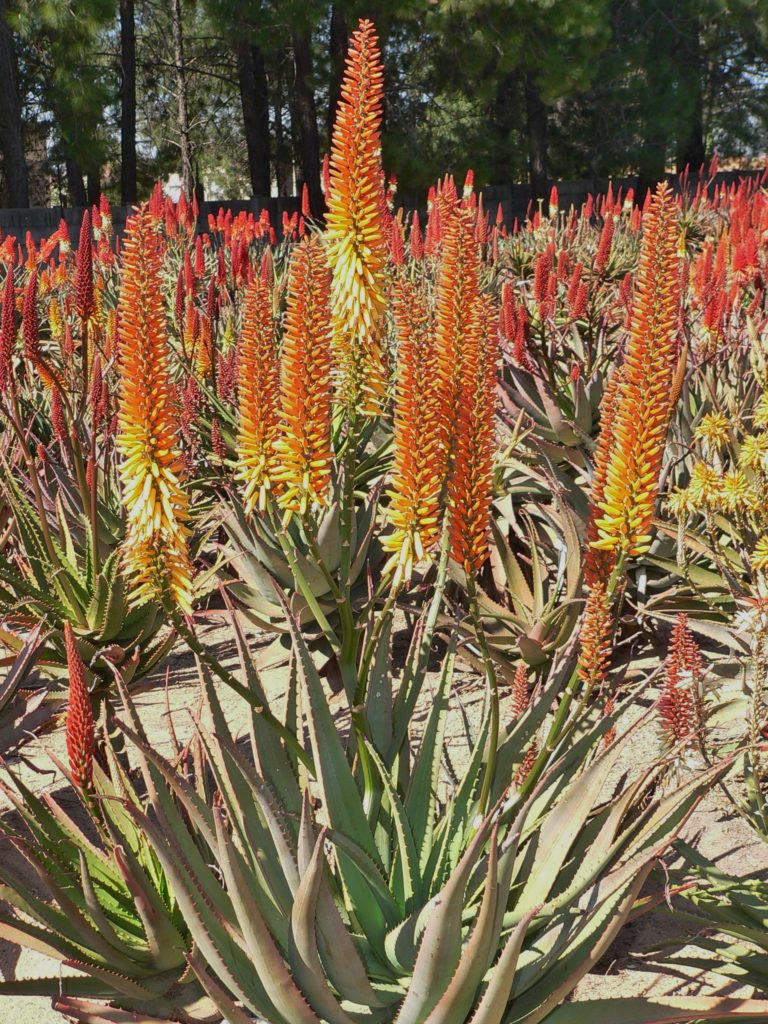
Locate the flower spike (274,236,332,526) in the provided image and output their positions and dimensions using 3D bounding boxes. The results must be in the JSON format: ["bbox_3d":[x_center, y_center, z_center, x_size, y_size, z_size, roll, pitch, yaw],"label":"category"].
[{"bbox_3d":[-0.111,-0.184,2.120,0.074,0.390,0.074,1,11,0],"label":"flower spike"}]

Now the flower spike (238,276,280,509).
[{"bbox_3d":[-0.179,-0.168,2.200,0.061,0.336,0.061,0,11,0],"label":"flower spike"}]

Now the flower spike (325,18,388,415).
[{"bbox_3d":[-0.036,-0.400,2.080,0.083,0.526,0.083,2,11,0],"label":"flower spike"}]

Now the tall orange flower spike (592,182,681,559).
[{"bbox_3d":[0.341,-0.189,2.050,0.083,0.499,0.083,6,11,0],"label":"tall orange flower spike"}]

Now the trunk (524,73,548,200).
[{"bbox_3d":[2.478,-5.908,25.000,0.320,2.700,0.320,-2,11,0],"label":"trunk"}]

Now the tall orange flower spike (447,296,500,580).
[{"bbox_3d":[0.127,-0.107,2.130,0.069,0.389,0.069,3,11,0],"label":"tall orange flower spike"}]

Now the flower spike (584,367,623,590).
[{"bbox_3d":[0.311,-0.052,2.150,0.064,0.324,0.064,4,11,0],"label":"flower spike"}]

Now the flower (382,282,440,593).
[{"bbox_3d":[0.037,-0.106,2.080,0.073,0.409,0.073,0,11,0],"label":"flower"}]

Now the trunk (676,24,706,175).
[{"bbox_3d":[5.198,-6.989,26.000,0.450,2.800,0.450,-2,11,0],"label":"trunk"}]

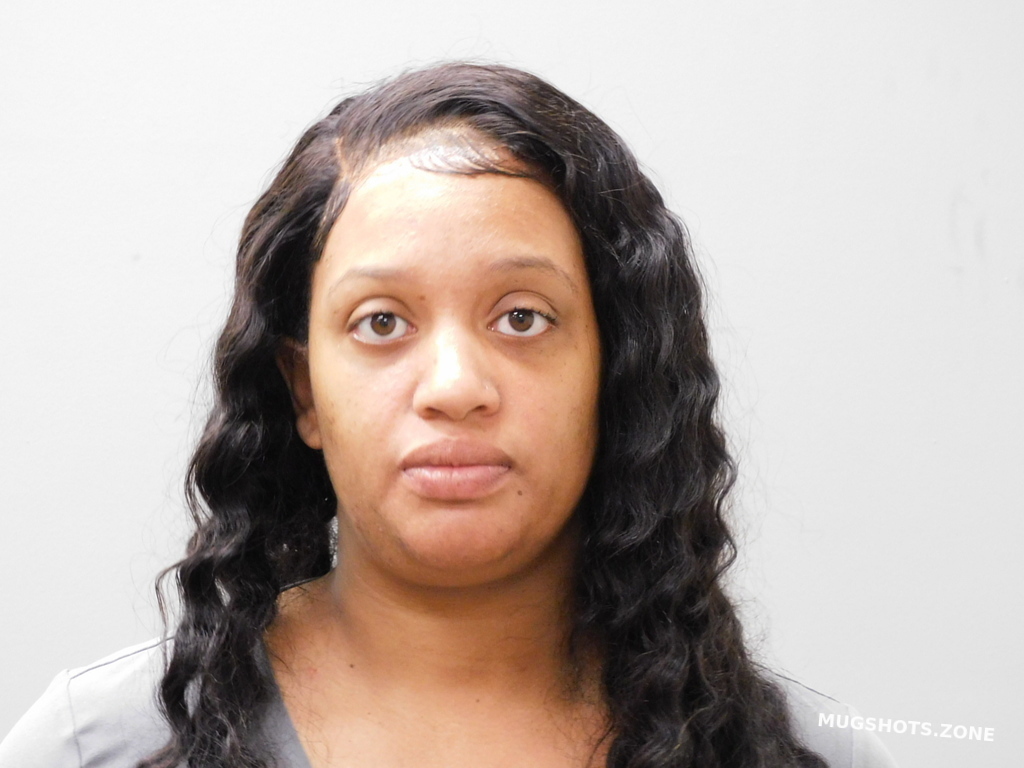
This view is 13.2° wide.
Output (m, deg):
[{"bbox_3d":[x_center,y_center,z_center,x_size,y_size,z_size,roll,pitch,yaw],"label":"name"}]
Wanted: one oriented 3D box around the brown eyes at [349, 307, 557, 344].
[{"bbox_3d":[-0.027,-0.026,2.030,0.093,0.017,0.022,-1,0,-4],"label":"brown eyes"}]

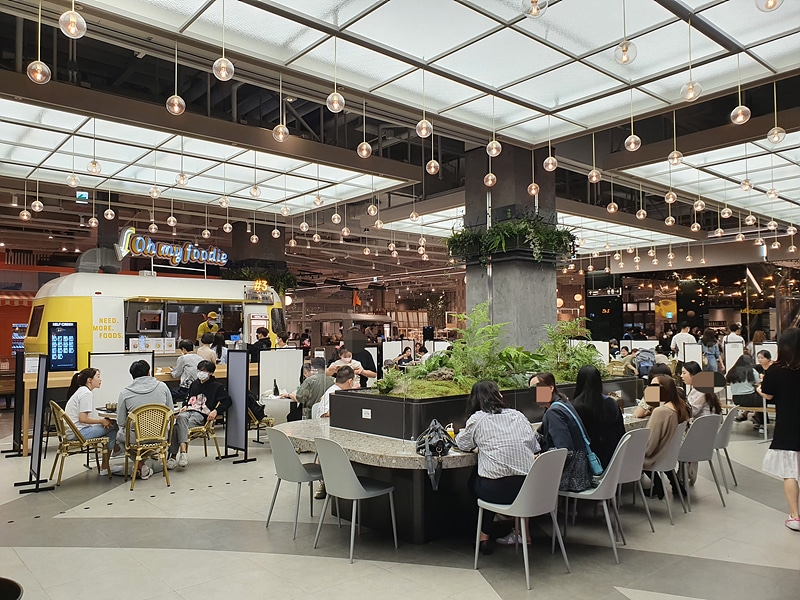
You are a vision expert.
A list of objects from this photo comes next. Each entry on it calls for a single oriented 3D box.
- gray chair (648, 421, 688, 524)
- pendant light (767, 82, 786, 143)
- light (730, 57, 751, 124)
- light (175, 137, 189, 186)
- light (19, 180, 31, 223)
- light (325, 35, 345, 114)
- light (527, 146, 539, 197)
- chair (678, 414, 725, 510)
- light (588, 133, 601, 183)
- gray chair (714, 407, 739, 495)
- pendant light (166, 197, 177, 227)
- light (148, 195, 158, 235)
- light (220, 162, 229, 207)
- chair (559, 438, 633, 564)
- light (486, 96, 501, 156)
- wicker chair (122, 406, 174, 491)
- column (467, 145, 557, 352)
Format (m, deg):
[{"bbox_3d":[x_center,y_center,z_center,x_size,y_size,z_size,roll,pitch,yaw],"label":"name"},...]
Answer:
[{"bbox_3d":[2.179,1.412,5.111,0.530,0.810,0.470,-2,-3,39],"label":"gray chair"},{"bbox_3d":[3.665,-1.829,5.850,0.155,0.616,0.155,2,-3,-40],"label":"pendant light"},{"bbox_3d":[3.052,-1.889,5.397,0.162,0.642,0.162,2,-3,-40],"label":"light"},{"bbox_3d":[-1.673,-1.065,4.624,0.100,0.391,0.100,2,-4,-40],"label":"light"},{"bbox_3d":[-3.750,-0.996,6.024,0.100,0.408,0.100,2,-4,-40],"label":"light"},{"bbox_3d":[-0.535,-1.894,5.045,0.155,0.648,0.155,0,-3,0],"label":"light"},{"bbox_3d":[1.823,-1.753,8.201,0.155,0.663,0.155,0,-3,0],"label":"light"},{"bbox_3d":[2.664,1.449,5.529,0.450,0.830,0.510,1,-3,-19],"label":"chair"},{"bbox_3d":[1.527,-1.127,4.719,0.102,0.405,0.102,0,-3,0],"label":"light"},{"bbox_3d":[3.097,1.455,6.052,0.530,0.820,0.460,-2,-3,41],"label":"gray chair"},{"bbox_3d":[-4.075,-1.612,10.750,0.155,0.573,0.155,2,-3,-40],"label":"pendant light"},{"bbox_3d":[-2.921,-1.000,7.143,0.102,0.405,0.102,0,-3,0],"label":"light"},{"bbox_3d":[-2.683,-1.756,9.195,0.162,0.703,0.162,2,-3,-40],"label":"light"},{"bbox_3d":[1.372,1.373,4.296,0.530,0.810,0.470,-1,-3,24],"label":"chair"},{"bbox_3d":[0.631,-1.160,4.024,0.102,0.405,0.102,0,-3,0],"label":"light"},{"bbox_3d":[-2.560,1.456,6.150,0.480,0.850,0.560,1,-3,-27],"label":"wicker chair"},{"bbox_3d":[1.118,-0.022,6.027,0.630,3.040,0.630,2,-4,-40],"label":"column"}]

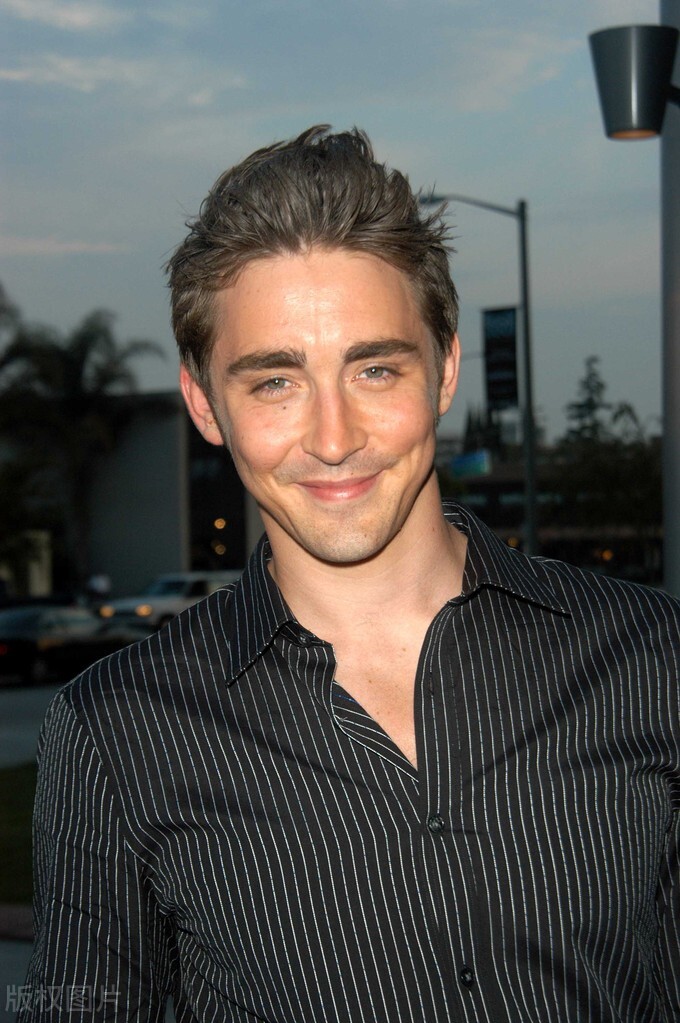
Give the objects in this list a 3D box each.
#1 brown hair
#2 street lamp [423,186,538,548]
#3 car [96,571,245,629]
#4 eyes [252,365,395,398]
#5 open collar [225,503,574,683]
[{"bbox_3d":[-0.018,-0.171,1.430,0.195,0.205,0.215,-6,6,-2],"label":"brown hair"},{"bbox_3d":[2.778,-1.625,41.000,2.300,9.300,0.360,-1,-2,0],"label":"street lamp"},{"bbox_3d":[-3.877,2.463,53.000,1.850,1.750,4.800,-2,-2,37],"label":"car"},{"bbox_3d":[-0.010,-0.086,1.340,0.095,0.015,0.025,-6,5,-2],"label":"eyes"},{"bbox_3d":[0.034,0.054,1.450,0.240,0.115,0.165,-9,2,-5],"label":"open collar"}]

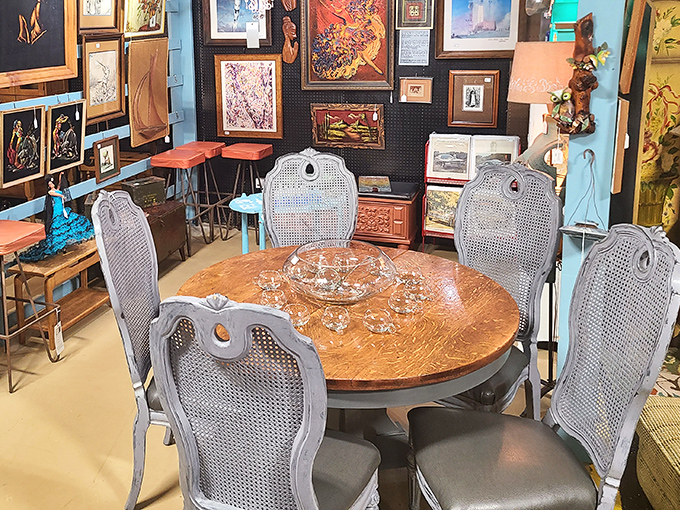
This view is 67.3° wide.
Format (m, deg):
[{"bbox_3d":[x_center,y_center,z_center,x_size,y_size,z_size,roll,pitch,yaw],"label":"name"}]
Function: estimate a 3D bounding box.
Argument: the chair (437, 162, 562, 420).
[{"bbox_3d":[0.601,0.247,2.149,0.520,1.090,0.600,15,24,36],"label":"chair"}]

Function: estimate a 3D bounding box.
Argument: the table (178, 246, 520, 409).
[{"bbox_3d":[-0.005,0.487,1.943,1.150,0.750,1.150,1,19,0],"label":"table"}]

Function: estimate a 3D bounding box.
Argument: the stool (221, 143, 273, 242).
[{"bbox_3d":[-0.792,-0.541,4.420,0.360,0.800,0.360,4,19,9],"label":"stool"}]

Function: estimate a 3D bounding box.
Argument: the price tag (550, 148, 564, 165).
[{"bbox_3d":[0.750,-0.338,1.760,0.040,0.053,0.003,6,20,14],"label":"price tag"}]

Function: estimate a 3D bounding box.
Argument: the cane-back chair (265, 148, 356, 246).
[{"bbox_3d":[-0.154,0.084,2.568,0.520,1.090,0.600,-1,19,-6],"label":"cane-back chair"}]

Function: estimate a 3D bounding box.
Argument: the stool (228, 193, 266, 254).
[{"bbox_3d":[-0.670,-0.200,4.000,0.420,0.470,0.400,1,19,0],"label":"stool"}]

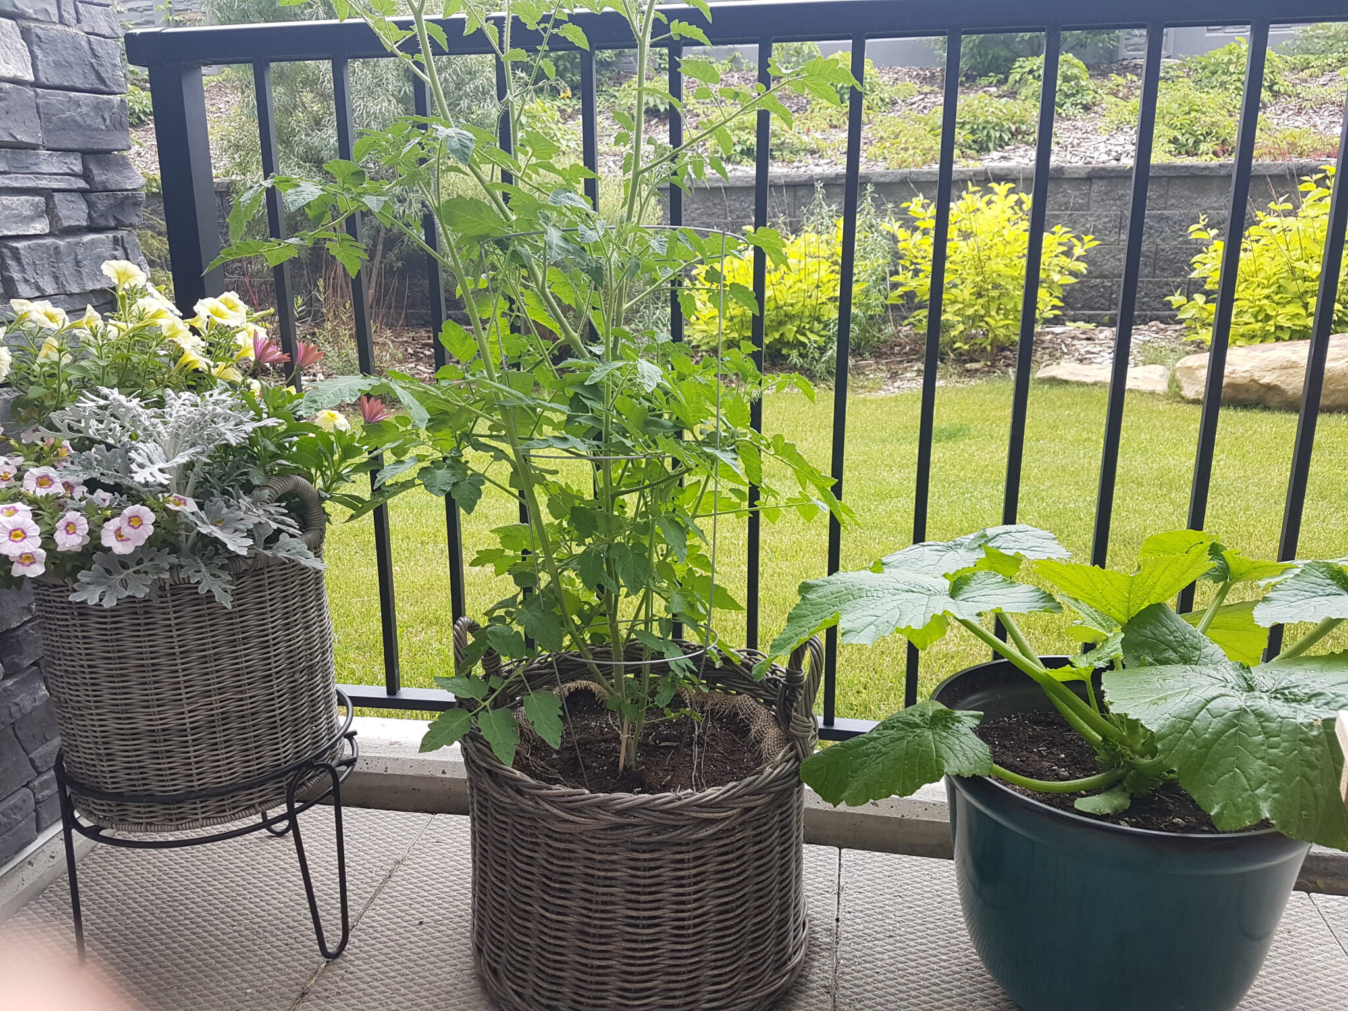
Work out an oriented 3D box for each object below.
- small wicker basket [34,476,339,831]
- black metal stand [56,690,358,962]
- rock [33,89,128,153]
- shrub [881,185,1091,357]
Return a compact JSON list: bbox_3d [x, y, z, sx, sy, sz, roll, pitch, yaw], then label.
[{"bbox_3d":[-0.573,0.147,1.216,0.315,0.348,0.315,2,15,10],"label":"small wicker basket"},{"bbox_3d":[-0.571,0.397,1.281,0.352,0.268,0.350,2,15,10],"label":"black metal stand"},{"bbox_3d":[-0.841,-0.532,1.404,0.065,0.072,0.165,2,15,10],"label":"rock"},{"bbox_3d":[1.738,-1.291,5.593,1.103,0.940,1.050,2,15,10],"label":"shrub"}]

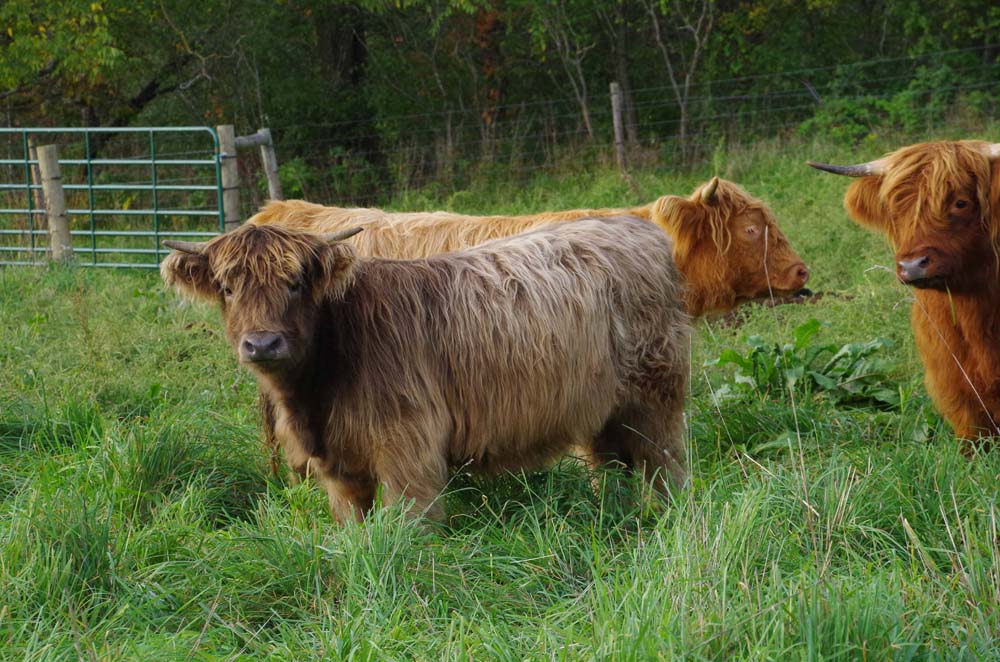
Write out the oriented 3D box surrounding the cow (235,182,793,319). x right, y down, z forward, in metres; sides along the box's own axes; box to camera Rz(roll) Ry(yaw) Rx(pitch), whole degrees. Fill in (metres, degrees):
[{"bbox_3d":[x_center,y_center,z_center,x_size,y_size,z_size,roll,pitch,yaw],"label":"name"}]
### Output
[{"bbox_3d":[0.100,0.055,17.100,2.200,1.220,0.680,-2,3,7],"label":"cow"}]

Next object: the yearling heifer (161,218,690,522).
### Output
[{"bbox_3d":[-0.220,0.200,15.300,1.860,1.130,0.640,-4,3,-34],"label":"yearling heifer"}]

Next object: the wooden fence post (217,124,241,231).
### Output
[{"bbox_3d":[-2.460,-1.172,39.800,0.160,1.420,0.160,-4,2,0],"label":"wooden fence post"}]

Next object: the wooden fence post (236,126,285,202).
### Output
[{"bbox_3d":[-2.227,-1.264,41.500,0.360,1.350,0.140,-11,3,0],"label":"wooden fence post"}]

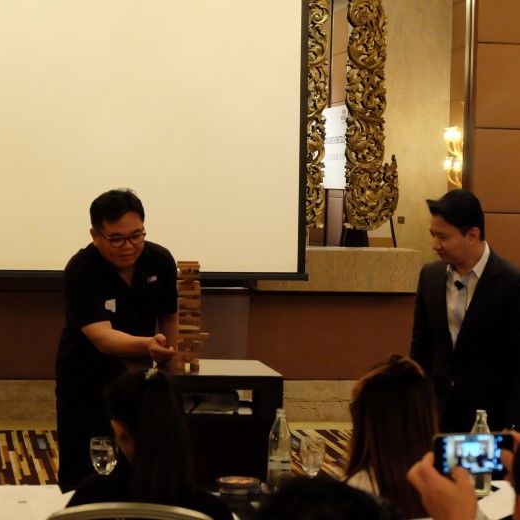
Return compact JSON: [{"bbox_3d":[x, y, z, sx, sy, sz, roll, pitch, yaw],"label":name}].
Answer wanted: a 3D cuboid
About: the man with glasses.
[{"bbox_3d":[-0.483,0.585,5.550,0.480,1.660,0.470,0,3,-29],"label":"man with glasses"}]

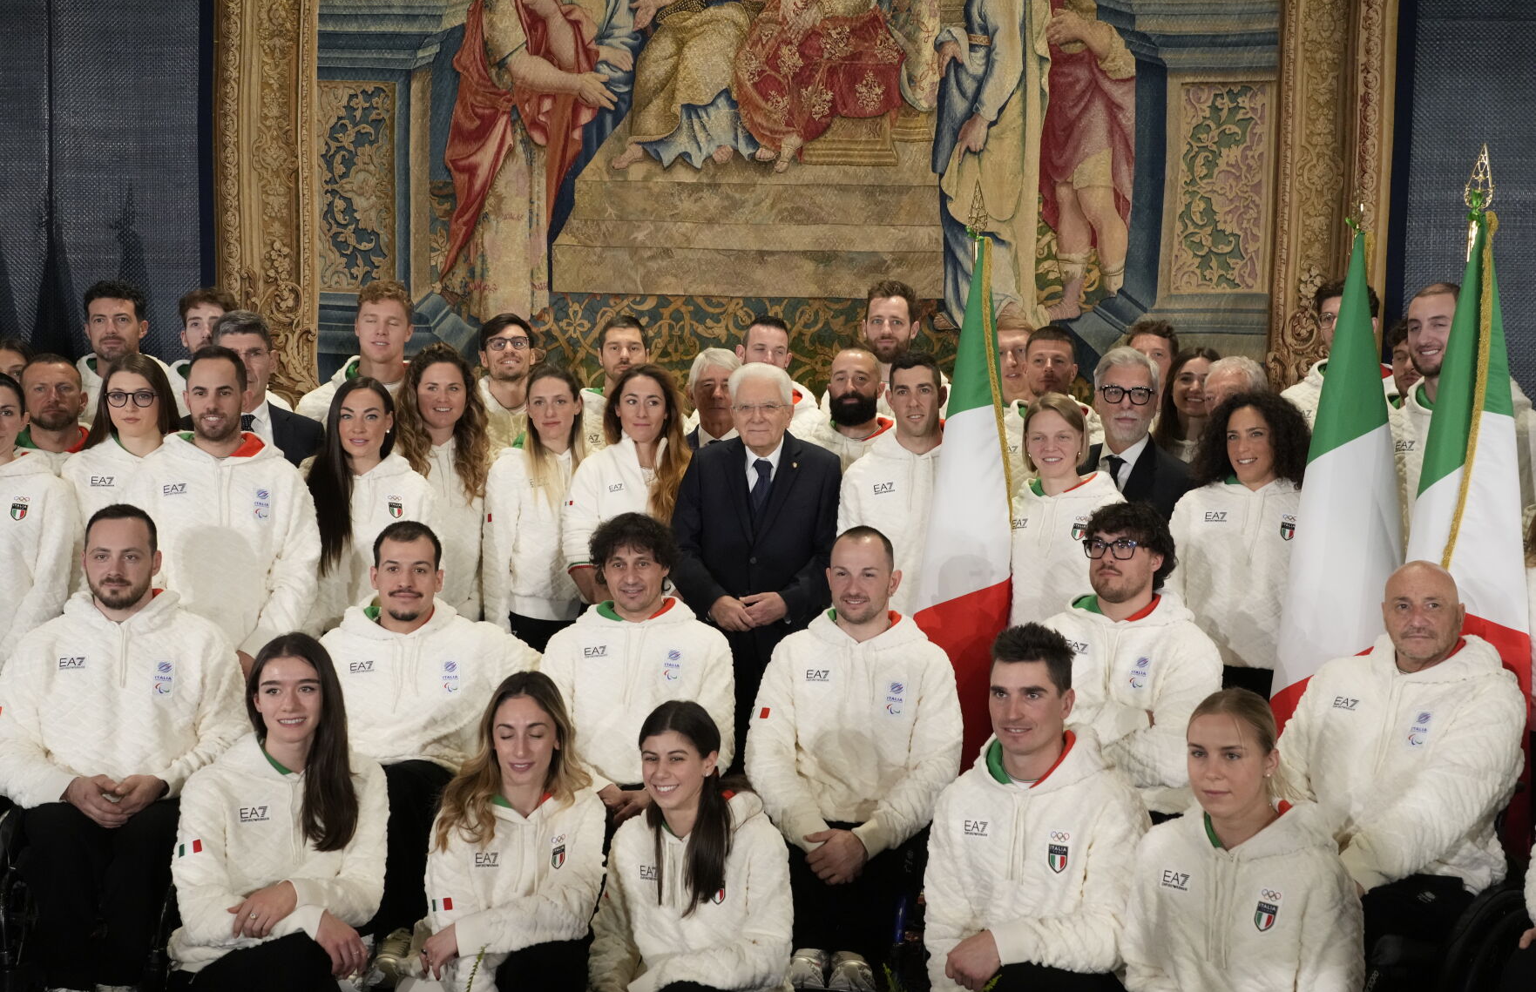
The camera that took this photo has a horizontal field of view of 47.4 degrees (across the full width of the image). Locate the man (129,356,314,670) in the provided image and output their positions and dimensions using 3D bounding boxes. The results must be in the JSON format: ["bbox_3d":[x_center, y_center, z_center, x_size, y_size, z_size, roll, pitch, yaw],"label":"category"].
[{"bbox_3d":[-1.480,0.453,4.780,0.520,1.740,0.350,0,4,-11],"label":"man"}]

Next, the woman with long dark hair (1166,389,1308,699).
[{"bbox_3d":[1.378,0.531,5.063,0.470,1.670,0.340,1,4,11],"label":"woman with long dark hair"}]

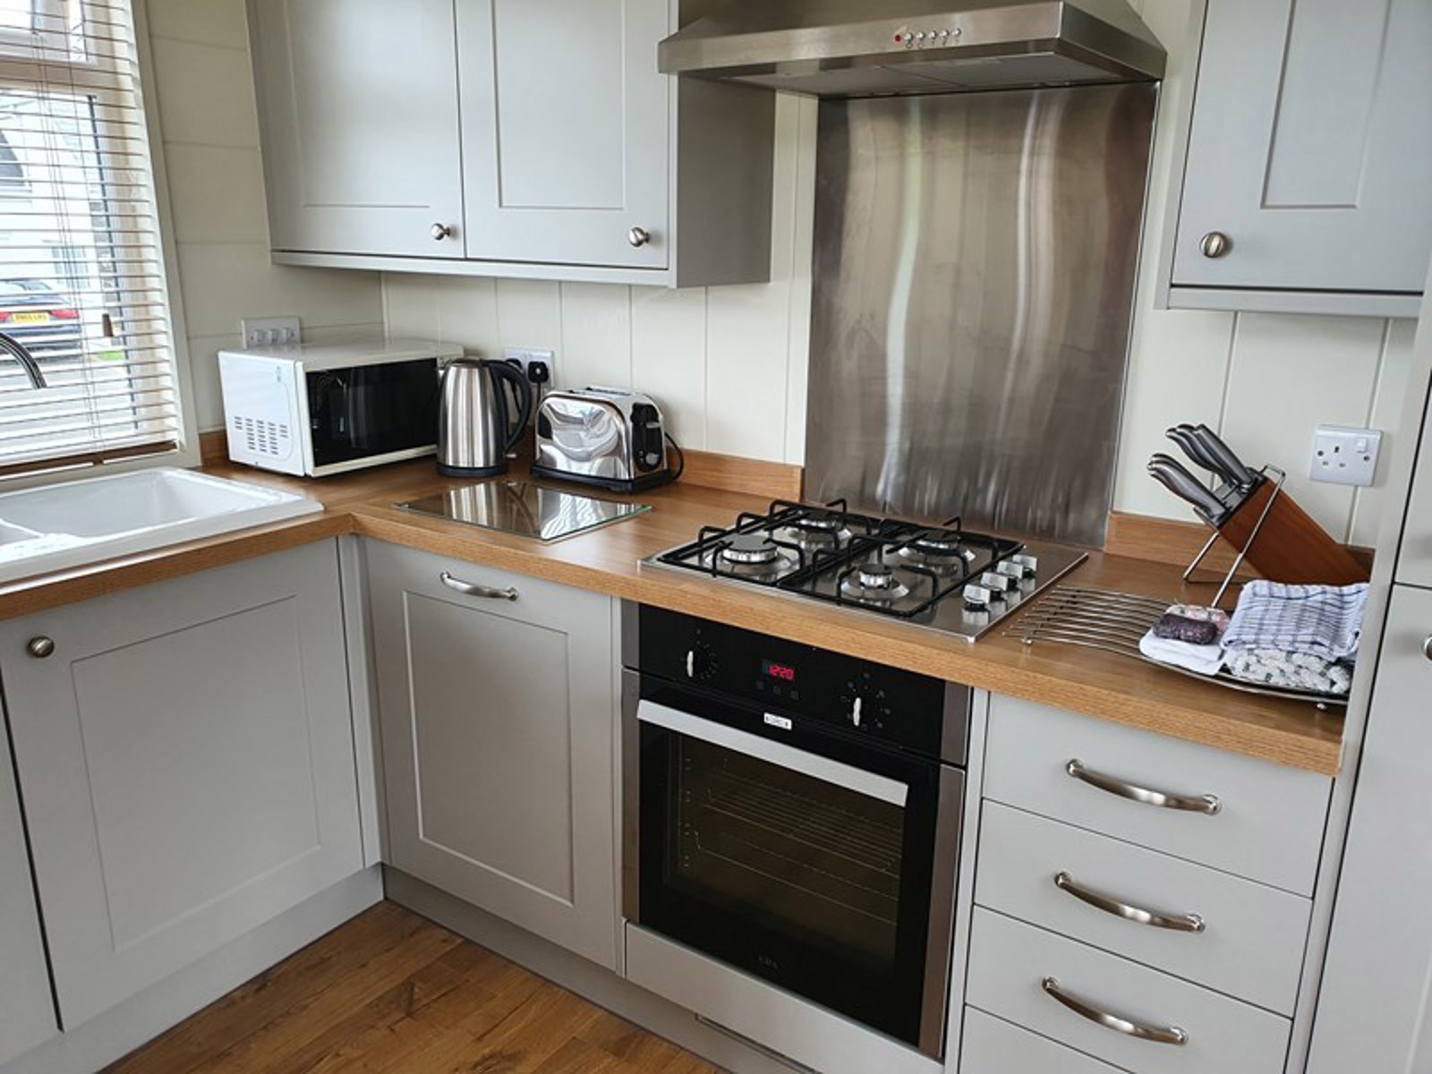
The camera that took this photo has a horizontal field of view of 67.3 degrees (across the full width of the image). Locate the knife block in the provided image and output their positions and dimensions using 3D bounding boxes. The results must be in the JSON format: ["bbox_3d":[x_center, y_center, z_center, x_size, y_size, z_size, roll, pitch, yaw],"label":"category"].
[{"bbox_3d":[0.863,-0.001,1.596,0.267,0.195,0.112,3,15,7],"label":"knife block"}]

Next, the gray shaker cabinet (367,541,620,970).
[{"bbox_3d":[-0.261,0.326,2.214,0.607,0.711,0.580,11,18,33],"label":"gray shaker cabinet"}]

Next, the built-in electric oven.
[{"bbox_3d":[0.228,0.372,1.835,0.595,0.595,0.570,11,18,33],"label":"built-in electric oven"}]

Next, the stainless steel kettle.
[{"bbox_3d":[-0.526,-0.269,2.415,0.220,0.248,0.158,1,15,2],"label":"stainless steel kettle"}]

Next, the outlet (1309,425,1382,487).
[{"bbox_3d":[0.954,-0.122,1.628,0.086,0.086,0.012,11,18,33],"label":"outlet"}]

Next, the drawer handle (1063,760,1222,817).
[{"bbox_3d":[0.506,0.300,1.283,0.180,0.020,0.035,11,18,33],"label":"drawer handle"}]

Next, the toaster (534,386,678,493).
[{"bbox_3d":[-0.253,-0.222,2.353,0.275,0.195,0.155,11,18,32],"label":"toaster"}]

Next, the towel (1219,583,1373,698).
[{"bbox_3d":[0.733,0.119,1.350,0.143,0.055,0.265,11,18,33],"label":"towel"}]

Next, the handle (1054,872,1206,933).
[{"bbox_3d":[0.504,0.453,1.325,0.180,0.020,0.035,11,18,33],"label":"handle"}]

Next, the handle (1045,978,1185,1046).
[{"bbox_3d":[0.502,0.607,1.366,0.180,0.020,0.035,11,18,33],"label":"handle"}]

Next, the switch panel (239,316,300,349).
[{"bbox_3d":[-1.047,-0.474,2.551,0.011,0.086,0.147,11,18,33],"label":"switch panel"}]

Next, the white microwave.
[{"bbox_3d":[-0.862,-0.314,2.546,0.320,0.257,0.448,12,19,35],"label":"white microwave"}]

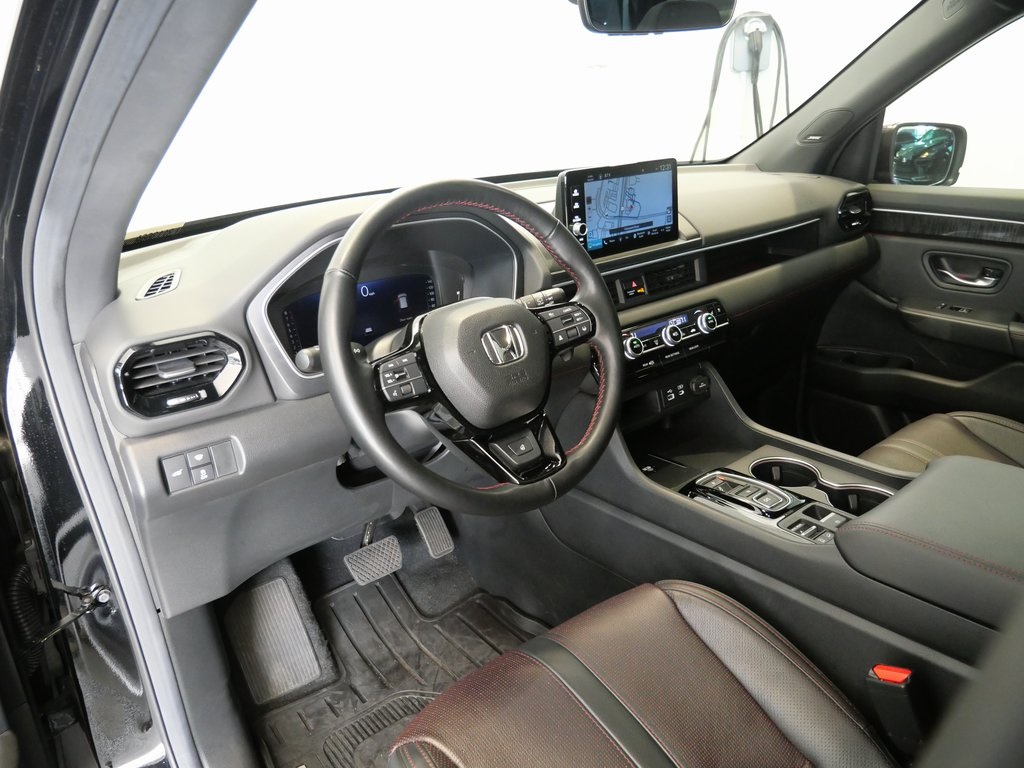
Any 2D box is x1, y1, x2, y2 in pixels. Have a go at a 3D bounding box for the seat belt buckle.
[{"bbox_3d":[0.433,0.366,0.799,0.030,0.100,0.051,-19,3,-35],"label":"seat belt buckle"}]

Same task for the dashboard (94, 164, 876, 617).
[{"bbox_3d":[0.106,-0.183,1.229,1.480,0.380,0.450,-19,26,-35],"label":"dashboard"}]

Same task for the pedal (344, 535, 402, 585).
[{"bbox_3d":[-0.245,0.317,1.269,0.094,0.058,0.026,-19,-9,-35],"label":"pedal"}]

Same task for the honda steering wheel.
[{"bbox_3d":[-0.032,-0.045,0.802,0.380,0.380,0.095,-19,-3,-35],"label":"honda steering wheel"}]

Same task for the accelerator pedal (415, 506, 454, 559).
[{"bbox_3d":[-0.155,0.293,1.395,0.047,0.093,0.028,-19,-9,-35],"label":"accelerator pedal"}]

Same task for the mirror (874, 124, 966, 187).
[{"bbox_3d":[0.987,-0.551,1.719,0.225,0.165,0.120,-9,22,-15],"label":"mirror"}]

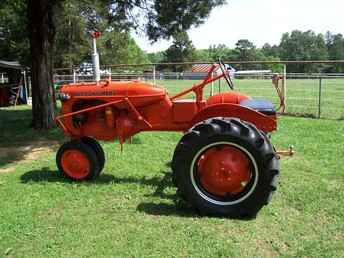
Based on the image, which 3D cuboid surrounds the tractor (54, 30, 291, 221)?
[{"bbox_3d":[-0.082,-0.211,4.393,3.060,2.030,1.790,3,11,10],"label":"tractor"}]

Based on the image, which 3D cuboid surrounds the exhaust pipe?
[{"bbox_3d":[-0.979,-0.934,4.405,0.095,0.663,0.090,1,10,10],"label":"exhaust pipe"}]

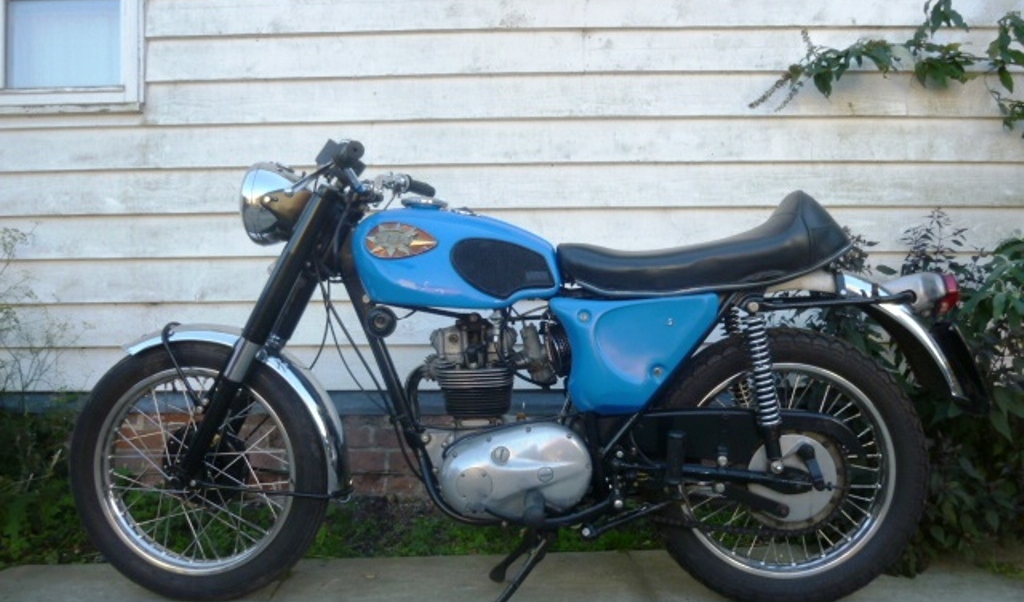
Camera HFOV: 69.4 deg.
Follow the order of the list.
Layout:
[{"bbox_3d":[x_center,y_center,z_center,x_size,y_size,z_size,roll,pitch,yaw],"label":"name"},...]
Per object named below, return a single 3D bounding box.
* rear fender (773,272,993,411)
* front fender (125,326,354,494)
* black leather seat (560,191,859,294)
[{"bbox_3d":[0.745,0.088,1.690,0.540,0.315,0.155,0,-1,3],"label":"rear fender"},{"bbox_3d":[-0.650,0.250,1.750,0.500,0.395,0.125,0,-1,5],"label":"front fender"},{"bbox_3d":[0.428,-0.130,1.703,0.665,0.235,0.250,0,-1,3],"label":"black leather seat"}]

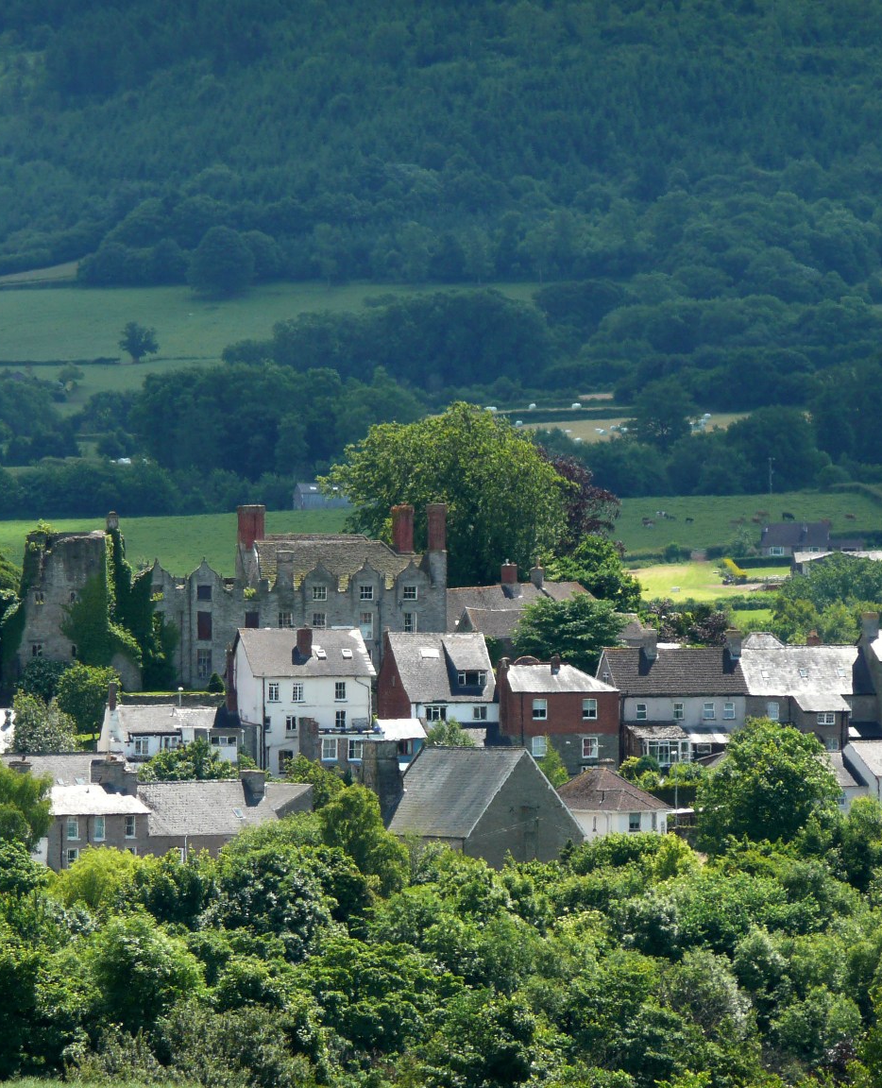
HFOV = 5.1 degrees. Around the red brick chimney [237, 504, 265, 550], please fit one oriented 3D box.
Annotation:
[{"bbox_3d":[-16.840,-1.530,885.000,2.110,4.070,1.600,0,-1,-13],"label":"red brick chimney"}]

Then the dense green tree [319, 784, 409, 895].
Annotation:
[{"bbox_3d":[-5.410,21.360,700.000,6.280,9.070,6.280,0,-1,0],"label":"dense green tree"}]

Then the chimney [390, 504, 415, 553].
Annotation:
[{"bbox_3d":[-3.660,-1.380,934.000,2.330,4.780,1.700,0,0,0],"label":"chimney"}]

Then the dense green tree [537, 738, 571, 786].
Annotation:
[{"bbox_3d":[9.080,18.310,820.000,3.170,4.660,3.000,0,0,0],"label":"dense green tree"}]

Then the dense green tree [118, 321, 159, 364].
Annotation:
[{"bbox_3d":[-80.550,-53.520,2650.000,10.840,11.290,10.840,0,-1,0],"label":"dense green tree"}]

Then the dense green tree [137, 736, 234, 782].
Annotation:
[{"bbox_3d":[-20.750,17.900,810.000,7.920,4.600,6.800,0,0,0],"label":"dense green tree"}]

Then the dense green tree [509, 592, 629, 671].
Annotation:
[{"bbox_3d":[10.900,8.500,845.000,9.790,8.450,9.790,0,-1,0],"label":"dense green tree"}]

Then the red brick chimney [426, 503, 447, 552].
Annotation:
[{"bbox_3d":[-0.480,-1.430,930.000,1.900,4.650,1.700,0,0,0],"label":"red brick chimney"}]

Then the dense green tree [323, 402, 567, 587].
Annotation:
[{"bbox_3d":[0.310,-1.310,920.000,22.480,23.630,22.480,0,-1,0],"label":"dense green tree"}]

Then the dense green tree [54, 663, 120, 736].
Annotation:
[{"bbox_3d":[-30.010,13.200,845.000,5.570,6.340,5.570,0,-1,0],"label":"dense green tree"}]

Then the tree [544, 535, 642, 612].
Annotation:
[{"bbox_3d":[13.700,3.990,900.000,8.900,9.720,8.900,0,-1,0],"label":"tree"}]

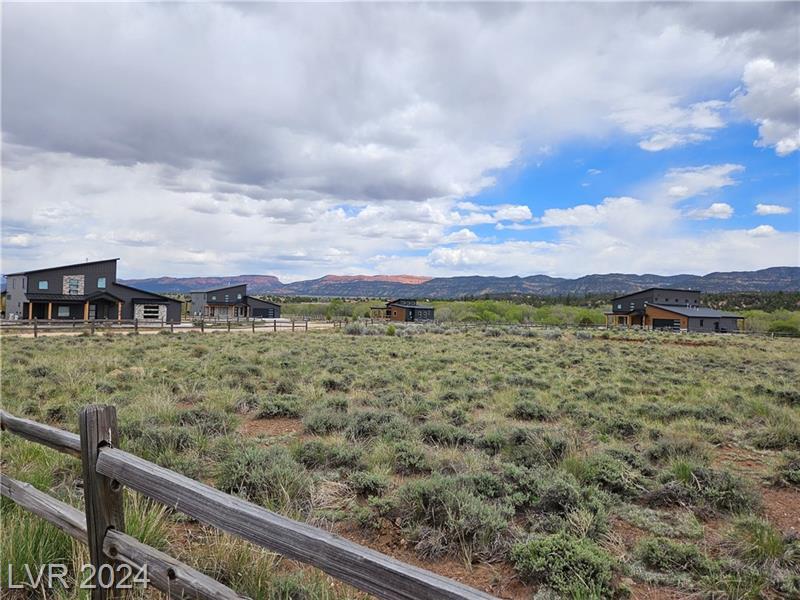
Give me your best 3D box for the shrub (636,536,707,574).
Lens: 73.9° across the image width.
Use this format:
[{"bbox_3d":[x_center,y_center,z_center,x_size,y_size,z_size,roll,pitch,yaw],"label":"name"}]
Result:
[{"bbox_3d":[1.807,1.659,3.521,0.477,0.181,0.405,1,-2,27],"label":"shrub"}]

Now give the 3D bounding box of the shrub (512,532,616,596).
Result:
[{"bbox_3d":[1.016,1.582,3.290,0.655,0.282,0.557,1,-2,18],"label":"shrub"}]

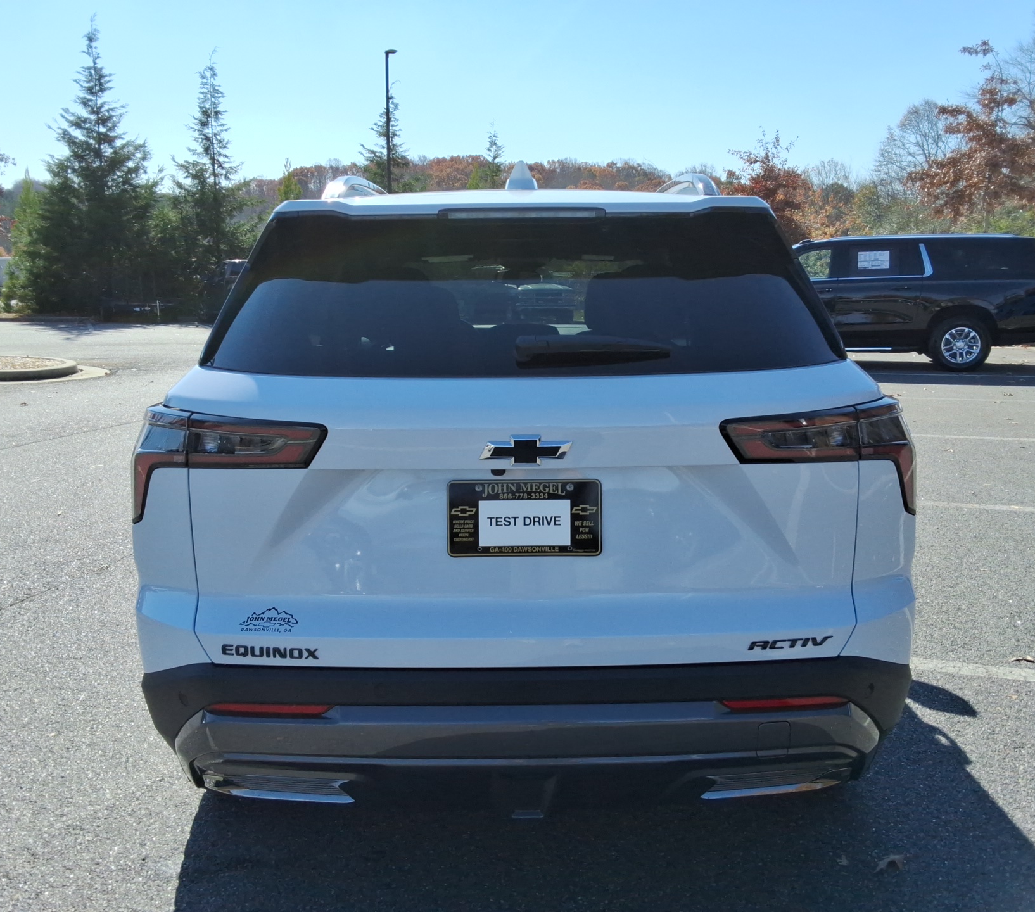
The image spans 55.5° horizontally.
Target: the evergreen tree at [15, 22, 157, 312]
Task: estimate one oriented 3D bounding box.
[{"bbox_3d":[-13.288,-8.770,30.406,4.500,8.800,4.500,0,11,0],"label":"evergreen tree"}]

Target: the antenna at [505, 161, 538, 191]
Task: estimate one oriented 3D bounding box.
[{"bbox_3d":[0.011,-0.700,2.463,0.083,0.078,0.170,0,11,0],"label":"antenna"}]

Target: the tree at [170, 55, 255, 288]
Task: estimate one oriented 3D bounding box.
[{"bbox_3d":[-9.058,-7.835,29.042,2.800,7.604,2.800,0,11,0],"label":"tree"}]

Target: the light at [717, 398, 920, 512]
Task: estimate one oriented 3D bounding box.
[{"bbox_3d":[0.645,0.020,2.050,0.500,0.275,0.300,-1,11,0],"label":"light"}]

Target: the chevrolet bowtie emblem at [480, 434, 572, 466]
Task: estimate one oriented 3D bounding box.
[{"bbox_3d":[0.017,-0.011,1.885,0.177,0.058,0.018,-1,11,0],"label":"chevrolet bowtie emblem"}]

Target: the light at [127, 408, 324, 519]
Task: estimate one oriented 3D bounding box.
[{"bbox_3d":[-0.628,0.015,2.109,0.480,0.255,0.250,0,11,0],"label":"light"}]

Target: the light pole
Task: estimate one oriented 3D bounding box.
[{"bbox_3d":[-3.972,-8.331,30.480,0.480,7.994,0.300,4,12,24],"label":"light pole"}]

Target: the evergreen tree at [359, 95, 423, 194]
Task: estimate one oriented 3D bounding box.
[{"bbox_3d":[-5.055,-10.004,38.813,3.000,8.198,3.000,0,11,0],"label":"evergreen tree"}]

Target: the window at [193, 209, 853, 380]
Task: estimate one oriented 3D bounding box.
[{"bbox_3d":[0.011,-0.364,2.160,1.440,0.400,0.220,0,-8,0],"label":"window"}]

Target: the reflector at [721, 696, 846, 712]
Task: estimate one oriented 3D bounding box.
[{"bbox_3d":[0.537,0.499,1.977,0.255,0.024,0.035,-2,11,-5],"label":"reflector"}]

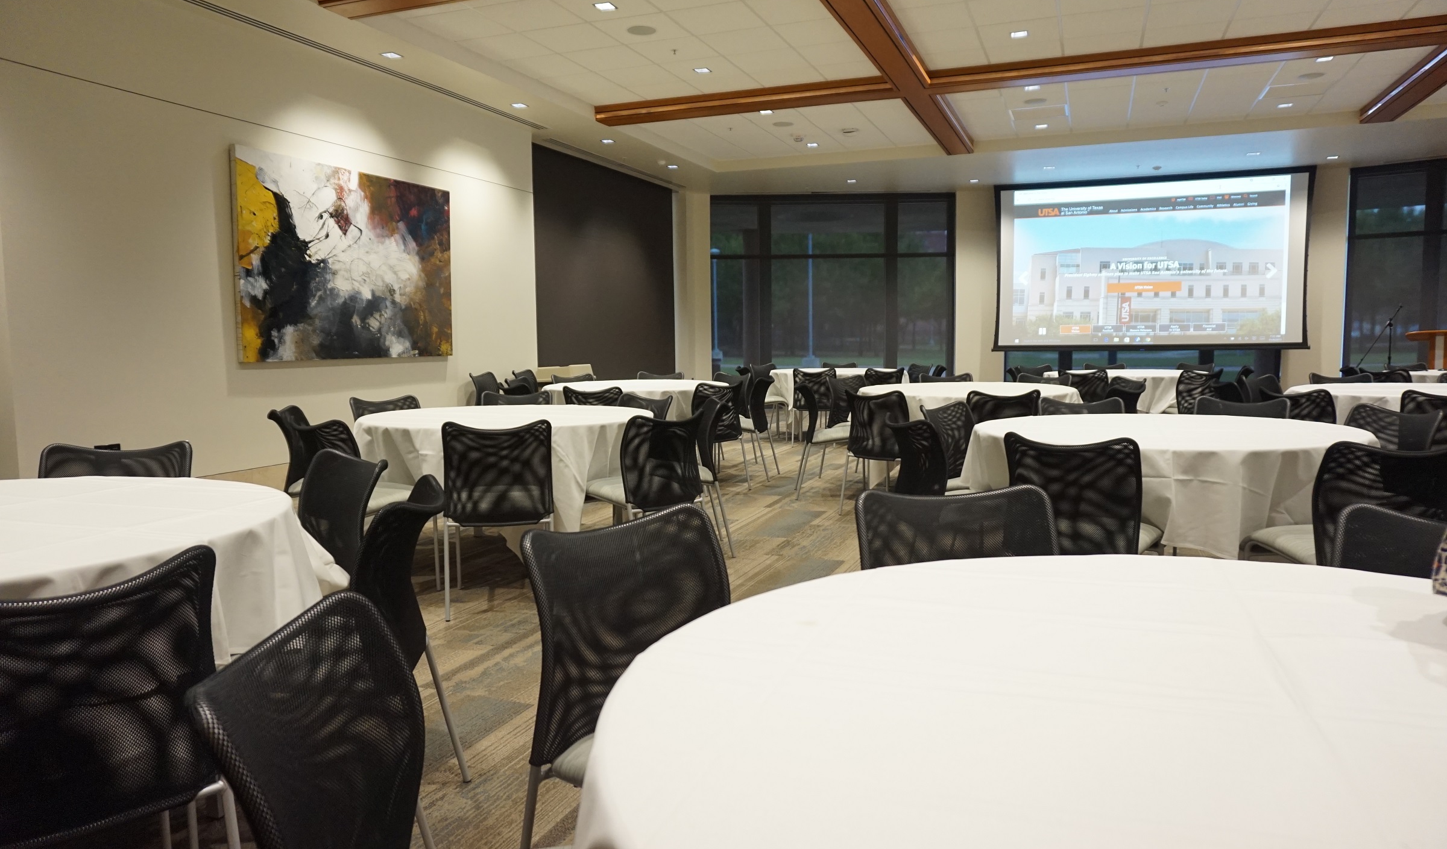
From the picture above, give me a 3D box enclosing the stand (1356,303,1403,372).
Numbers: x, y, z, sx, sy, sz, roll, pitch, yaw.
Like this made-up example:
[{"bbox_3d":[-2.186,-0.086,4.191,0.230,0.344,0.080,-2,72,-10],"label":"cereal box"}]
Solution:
[{"bbox_3d":[6.831,-0.528,10.014,0.580,1.410,0.550,1,6,21],"label":"stand"}]

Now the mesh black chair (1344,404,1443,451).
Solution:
[{"bbox_3d":[2.779,0.337,4.307,0.550,0.820,0.470,-1,5,-9],"label":"mesh black chair"}]

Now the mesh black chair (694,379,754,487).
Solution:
[{"bbox_3d":[-0.119,0.090,7.427,0.470,0.828,0.550,-4,6,-35],"label":"mesh black chair"}]

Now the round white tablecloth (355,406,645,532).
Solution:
[{"bbox_3d":[-1.149,0.308,5.204,1.570,0.720,1.570,-1,5,0],"label":"round white tablecloth"}]

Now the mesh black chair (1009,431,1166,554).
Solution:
[{"bbox_3d":[1.324,0.424,3.513,0.470,0.820,0.550,3,7,37],"label":"mesh black chair"}]

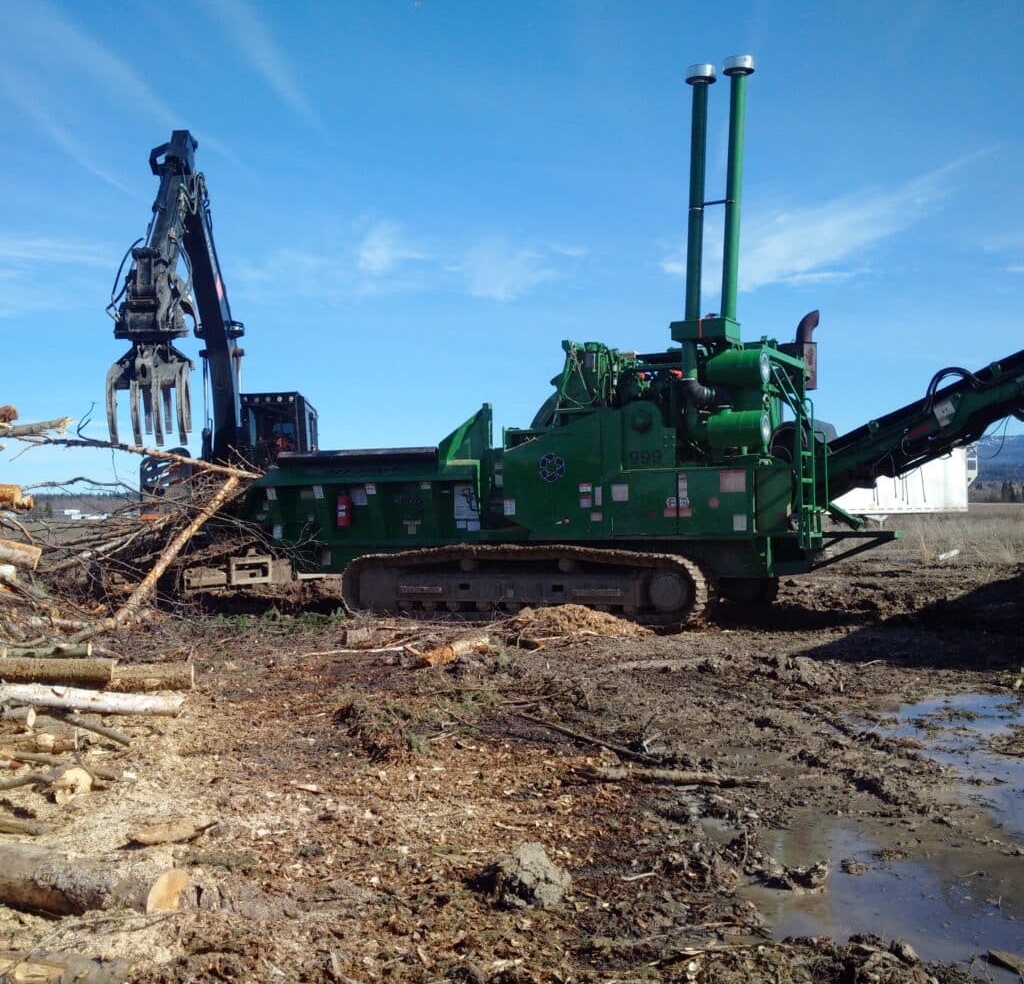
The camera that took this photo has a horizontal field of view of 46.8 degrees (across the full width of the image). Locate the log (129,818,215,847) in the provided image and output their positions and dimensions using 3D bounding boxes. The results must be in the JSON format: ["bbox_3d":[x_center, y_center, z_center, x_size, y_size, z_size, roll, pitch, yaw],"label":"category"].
[{"bbox_3d":[-1.611,1.594,5.605,0.400,0.085,0.130,-1,-1,-17],"label":"log"}]

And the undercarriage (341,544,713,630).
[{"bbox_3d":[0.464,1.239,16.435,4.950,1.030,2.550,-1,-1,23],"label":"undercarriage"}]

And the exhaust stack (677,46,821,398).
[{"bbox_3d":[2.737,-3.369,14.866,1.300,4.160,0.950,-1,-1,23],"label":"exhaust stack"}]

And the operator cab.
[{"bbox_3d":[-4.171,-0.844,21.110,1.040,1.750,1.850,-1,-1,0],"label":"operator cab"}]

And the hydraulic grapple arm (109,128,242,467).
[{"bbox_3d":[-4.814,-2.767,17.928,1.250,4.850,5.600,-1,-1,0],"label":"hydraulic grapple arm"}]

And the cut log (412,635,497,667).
[{"bbox_3d":[-0.545,1.598,11.985,0.190,0.190,1.080,-1,-1,40],"label":"cut log"}]

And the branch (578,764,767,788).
[{"bbox_3d":[0.884,1.573,6.585,1.080,0.085,0.100,-1,-1,11],"label":"branch"}]

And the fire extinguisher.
[{"bbox_3d":[-2.307,0.252,16.299,0.190,0.520,0.190,-1,-1,23],"label":"fire extinguisher"}]

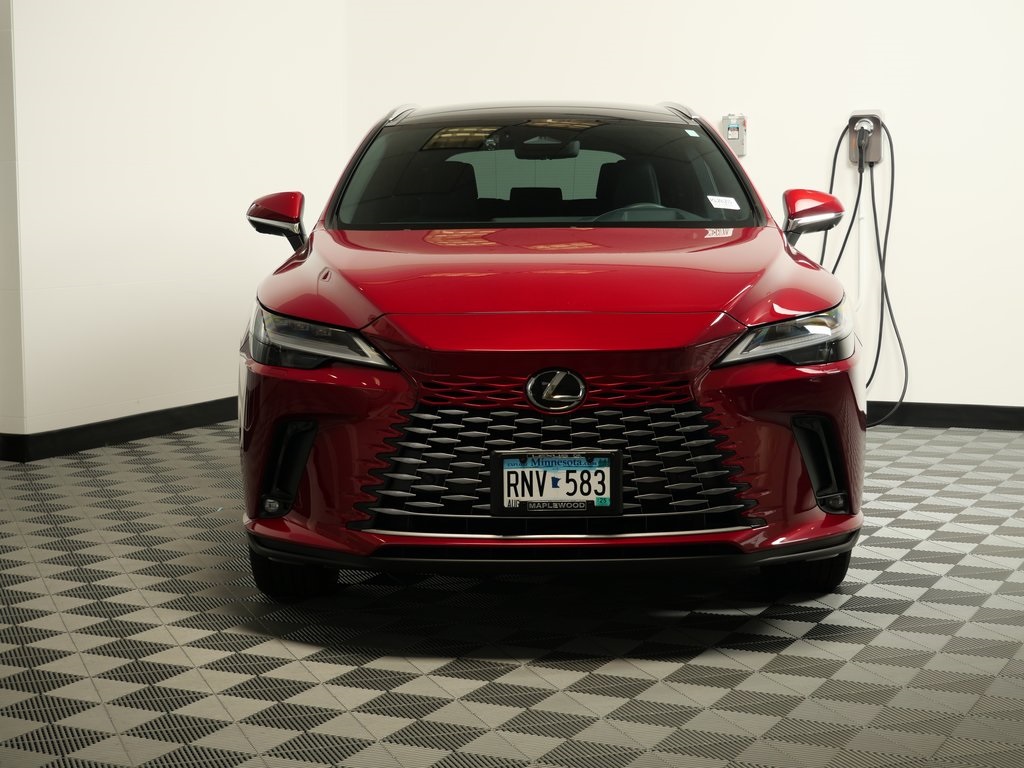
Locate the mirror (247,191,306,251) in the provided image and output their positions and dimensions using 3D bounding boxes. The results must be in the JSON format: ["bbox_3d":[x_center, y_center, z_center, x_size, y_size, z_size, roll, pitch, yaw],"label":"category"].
[{"bbox_3d":[-0.865,-0.601,5.869,0.230,0.220,0.190,0,5,0],"label":"mirror"}]

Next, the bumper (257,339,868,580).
[{"bbox_3d":[0.126,0.173,4.537,1.880,0.620,0.620,0,5,0],"label":"bumper"}]

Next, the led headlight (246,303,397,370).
[{"bbox_3d":[-0.531,-0.131,4.567,0.460,0.200,0.460,0,5,0],"label":"led headlight"}]

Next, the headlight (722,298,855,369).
[{"bbox_3d":[0.779,-0.152,4.567,0.460,0.200,0.460,0,5,0],"label":"headlight"}]

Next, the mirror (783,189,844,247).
[{"bbox_3d":[1.104,-0.612,5.869,0.230,0.220,0.190,0,5,0],"label":"mirror"}]

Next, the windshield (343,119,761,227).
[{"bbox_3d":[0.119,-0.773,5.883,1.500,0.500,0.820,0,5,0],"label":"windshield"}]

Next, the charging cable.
[{"bbox_3d":[2.019,-0.637,9.333,0.560,1.784,0.160,2,6,24],"label":"charging cable"}]

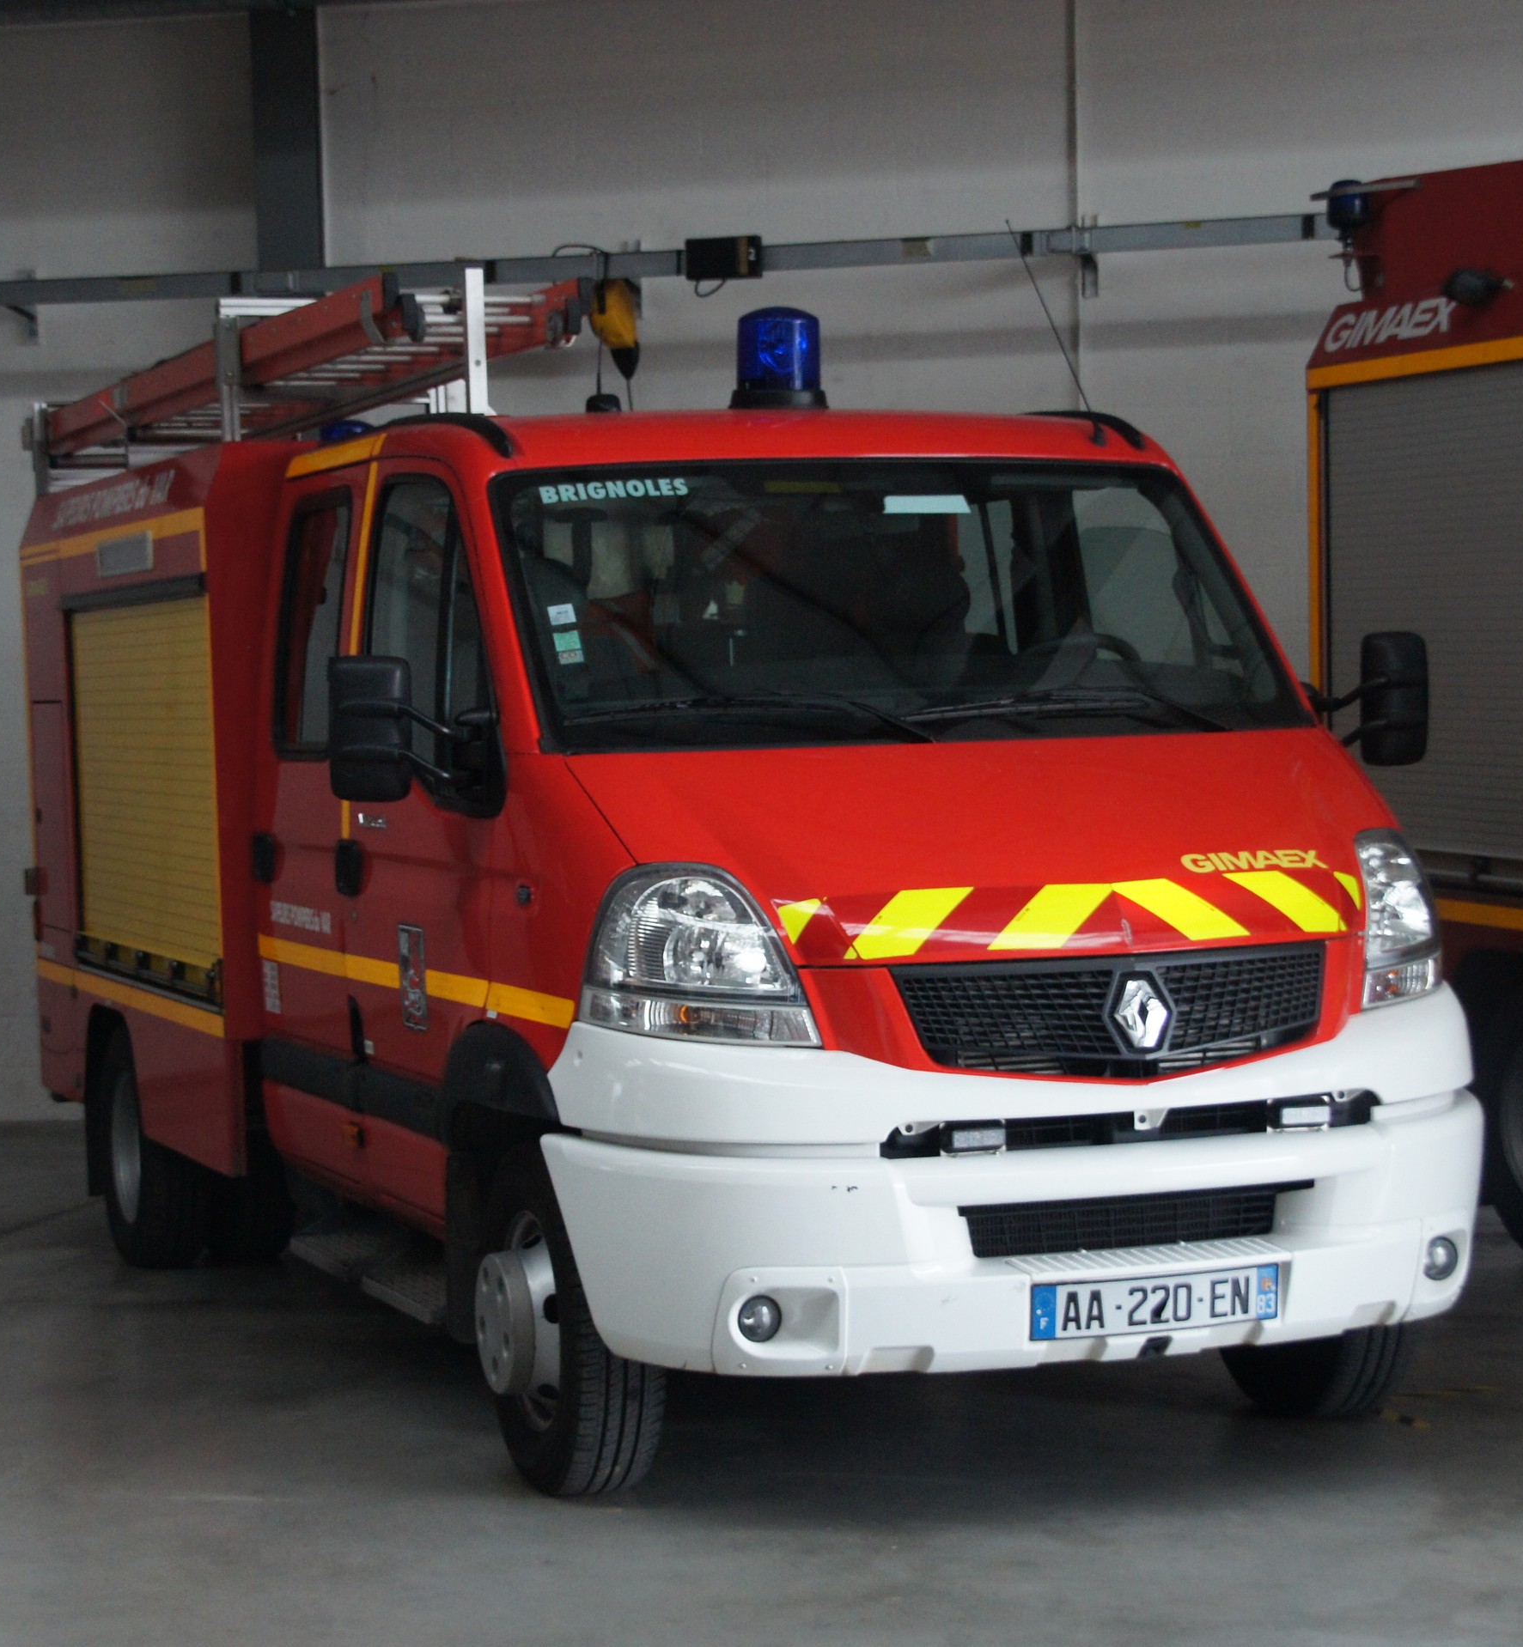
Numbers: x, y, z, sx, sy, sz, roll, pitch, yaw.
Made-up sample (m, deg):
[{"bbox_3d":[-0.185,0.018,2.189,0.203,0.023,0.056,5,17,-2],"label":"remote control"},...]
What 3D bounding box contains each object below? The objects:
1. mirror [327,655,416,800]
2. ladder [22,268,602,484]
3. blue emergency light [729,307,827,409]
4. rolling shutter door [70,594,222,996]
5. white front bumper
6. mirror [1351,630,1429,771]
[{"bbox_3d":[-0.790,-0.196,7.217,0.166,0.301,0.090,-1,2,-6],"label":"mirror"},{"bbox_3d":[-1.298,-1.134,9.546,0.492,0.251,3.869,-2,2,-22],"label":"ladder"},{"bbox_3d":[0.037,-1.083,8.296,0.246,0.241,0.246,-1,2,0],"label":"blue emergency light"},{"bbox_3d":[-1.681,-0.093,9.800,0.060,1.013,1.785,-2,2,-22],"label":"rolling shutter door"},{"bbox_3d":[0.637,0.671,6.954,2.010,0.673,0.663,-2,2,-22],"label":"white front bumper"},{"bbox_3d":[1.434,-0.276,8.106,0.166,0.301,0.090,-3,3,-35],"label":"mirror"}]

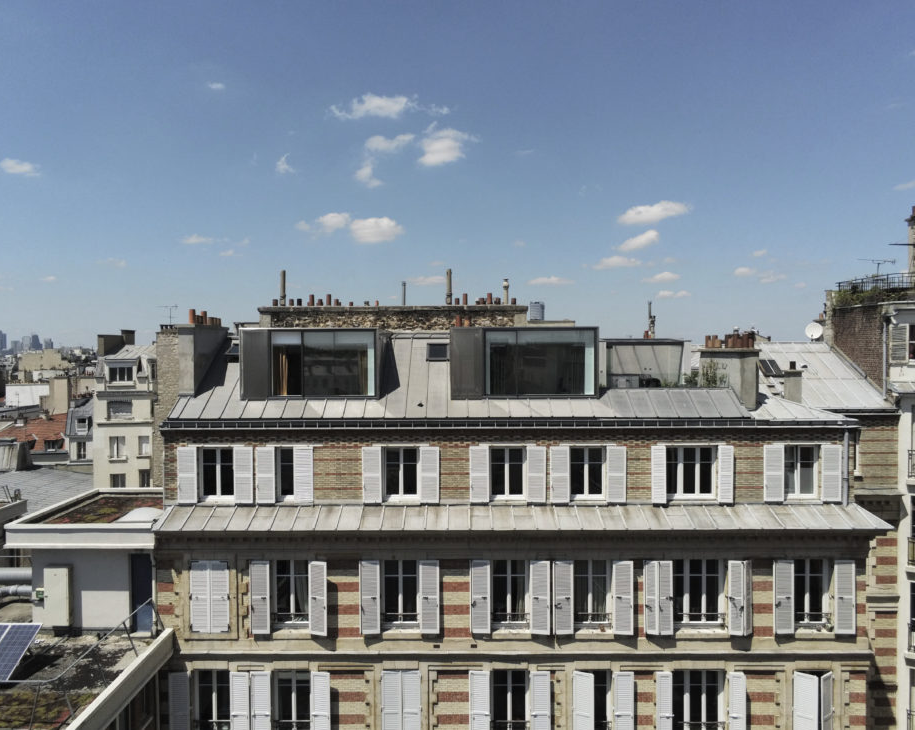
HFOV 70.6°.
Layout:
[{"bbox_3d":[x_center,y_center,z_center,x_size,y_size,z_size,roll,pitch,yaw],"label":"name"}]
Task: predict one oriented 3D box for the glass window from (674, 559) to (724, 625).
[{"bbox_3d":[7.074,6.737,19.139,1.594,1.991,0.100,0,1,0],"label":"glass window"}]

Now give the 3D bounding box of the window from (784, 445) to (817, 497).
[{"bbox_3d":[10.021,3.121,18.995,1.147,1.549,0.100,0,1,0],"label":"window"}]

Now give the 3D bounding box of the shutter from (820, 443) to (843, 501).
[{"bbox_3d":[10.869,3.158,18.779,0.622,1.648,0.050,0,1,0],"label":"shutter"}]

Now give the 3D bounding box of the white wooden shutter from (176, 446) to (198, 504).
[{"bbox_3d":[-8.115,3.319,19.423,0.594,1.688,0.050,0,1,0],"label":"white wooden shutter"}]

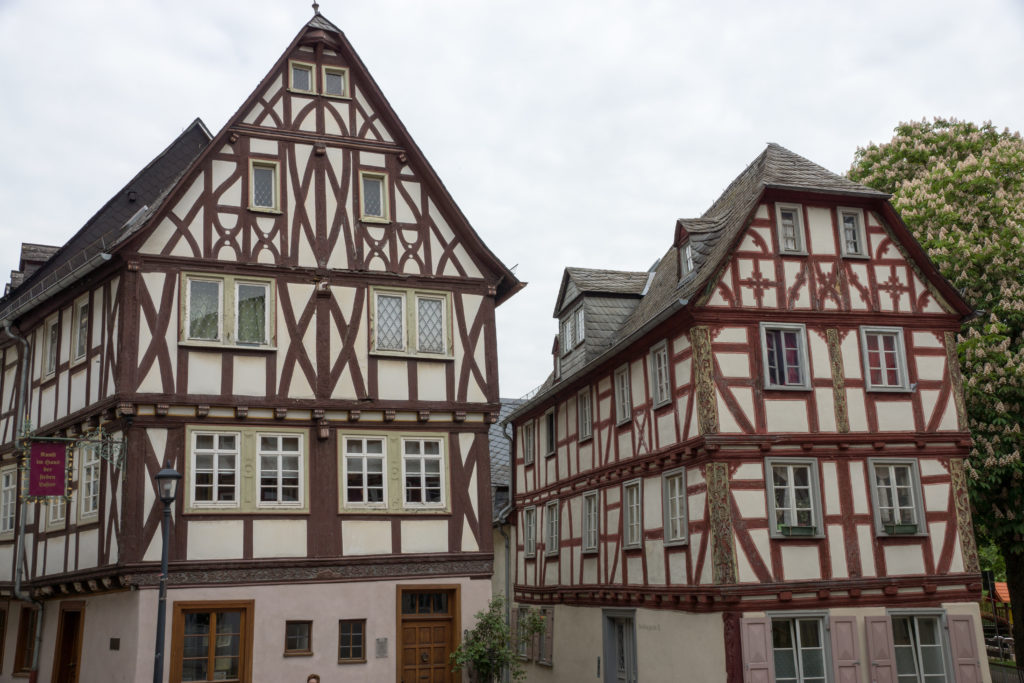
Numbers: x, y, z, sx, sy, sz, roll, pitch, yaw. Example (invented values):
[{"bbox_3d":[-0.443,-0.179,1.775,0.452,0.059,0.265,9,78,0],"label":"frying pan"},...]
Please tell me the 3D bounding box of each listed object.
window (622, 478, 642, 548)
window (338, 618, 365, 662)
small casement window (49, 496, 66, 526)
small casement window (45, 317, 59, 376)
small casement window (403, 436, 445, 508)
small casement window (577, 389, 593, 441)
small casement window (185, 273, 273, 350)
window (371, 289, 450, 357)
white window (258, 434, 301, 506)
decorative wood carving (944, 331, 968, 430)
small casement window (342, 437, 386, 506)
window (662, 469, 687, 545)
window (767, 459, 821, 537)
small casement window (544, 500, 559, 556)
[{"bbox_3d":[2.744,3.917,23.125,0.180,1.500,1.170,1,-13,-14],"label":"window"},{"bbox_3d":[-3.084,5.791,19.795,0.550,0.800,0.140,3,-14,-22],"label":"window"},{"bbox_3d":[-9.395,3.096,21.205,0.150,1.450,0.880,11,-18,-43],"label":"small casement window"},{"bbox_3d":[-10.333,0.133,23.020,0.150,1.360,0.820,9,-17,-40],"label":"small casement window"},{"bbox_3d":[-1.589,2.359,18.348,0.783,1.261,0.120,3,-14,-22],"label":"small casement window"},{"bbox_3d":[1.813,1.758,24.592,0.120,1.240,0.920,1,-14,-15],"label":"small casement window"},{"bbox_3d":[-5.604,-0.587,20.306,1.800,1.450,0.180,3,-14,-22],"label":"small casement window"},{"bbox_3d":[-1.845,-0.322,18.750,1.550,1.263,0.140,3,-14,-22],"label":"window"},{"bbox_3d":[-4.555,2.538,20.152,0.890,1.440,0.150,3,-14,-21],"label":"white window"},{"bbox_3d":[8.566,0.780,19.854,0.209,1.966,0.160,1,-14,-15],"label":"decorative wood carving"},{"bbox_3d":[-2.945,2.627,20.629,0.870,1.400,0.140,3,-14,-22],"label":"small casement window"},{"bbox_3d":[3.514,3.557,21.879,0.160,1.600,1.060,2,-14,-16],"label":"window"},{"bbox_3d":[5.605,3.105,20.283,1.140,1.580,0.170,1,-14,-14],"label":"window"},{"bbox_3d":[1.177,5.468,29.946,0.160,1.580,1.150,2,-14,-16],"label":"small casement window"}]

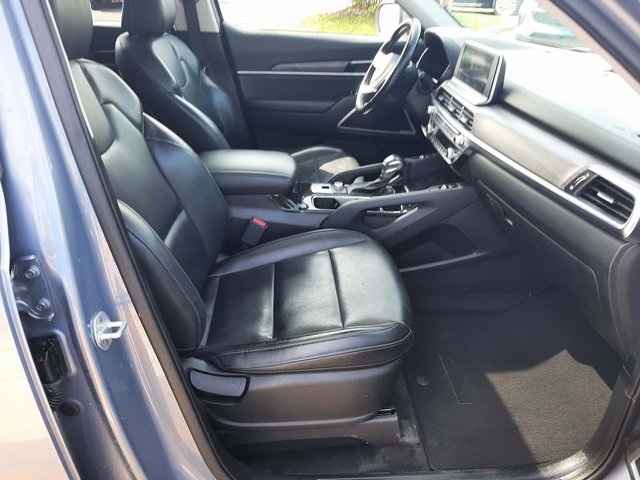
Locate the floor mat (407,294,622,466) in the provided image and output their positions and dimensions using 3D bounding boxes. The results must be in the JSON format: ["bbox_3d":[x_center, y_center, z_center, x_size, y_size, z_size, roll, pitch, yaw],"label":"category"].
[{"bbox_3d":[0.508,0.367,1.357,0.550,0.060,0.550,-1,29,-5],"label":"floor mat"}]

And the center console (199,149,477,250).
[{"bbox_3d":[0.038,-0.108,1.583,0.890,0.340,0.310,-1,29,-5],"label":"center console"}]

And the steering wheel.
[{"bbox_3d":[0.245,-0.627,1.762,0.100,0.375,0.375,27,24,-18],"label":"steering wheel"}]

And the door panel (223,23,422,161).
[{"bbox_3d":[0.075,-0.609,2.179,0.970,0.660,0.130,-1,29,-5],"label":"door panel"}]

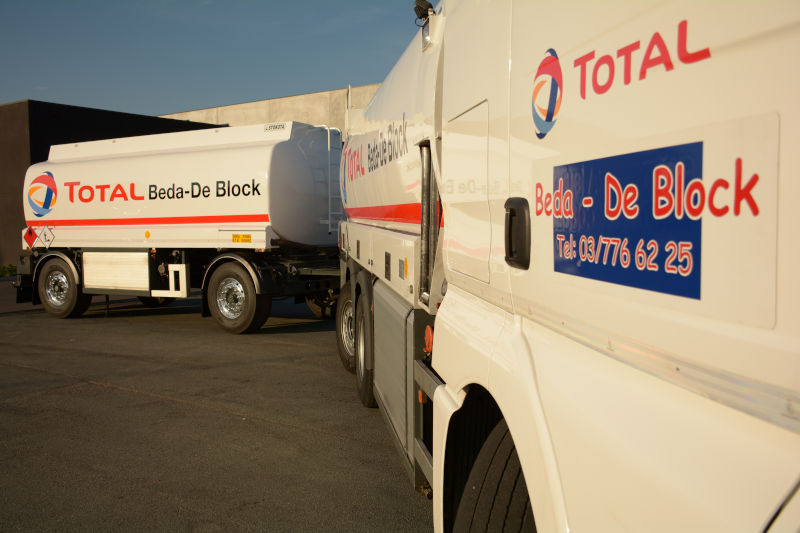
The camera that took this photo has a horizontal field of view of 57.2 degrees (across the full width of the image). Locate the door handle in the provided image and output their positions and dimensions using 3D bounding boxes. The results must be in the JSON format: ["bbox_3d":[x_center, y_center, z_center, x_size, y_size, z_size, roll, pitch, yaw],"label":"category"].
[{"bbox_3d":[0.305,-0.085,1.910,0.045,0.188,0.115,-2,4,-9],"label":"door handle"}]

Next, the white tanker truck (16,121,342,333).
[{"bbox_3d":[-3.605,-0.694,12.880,6.800,3.130,2.500,1,5,30],"label":"white tanker truck"}]

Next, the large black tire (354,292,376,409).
[{"bbox_3d":[-0.235,0.729,6.759,0.320,1.050,1.040,-2,4,-8],"label":"large black tire"}]

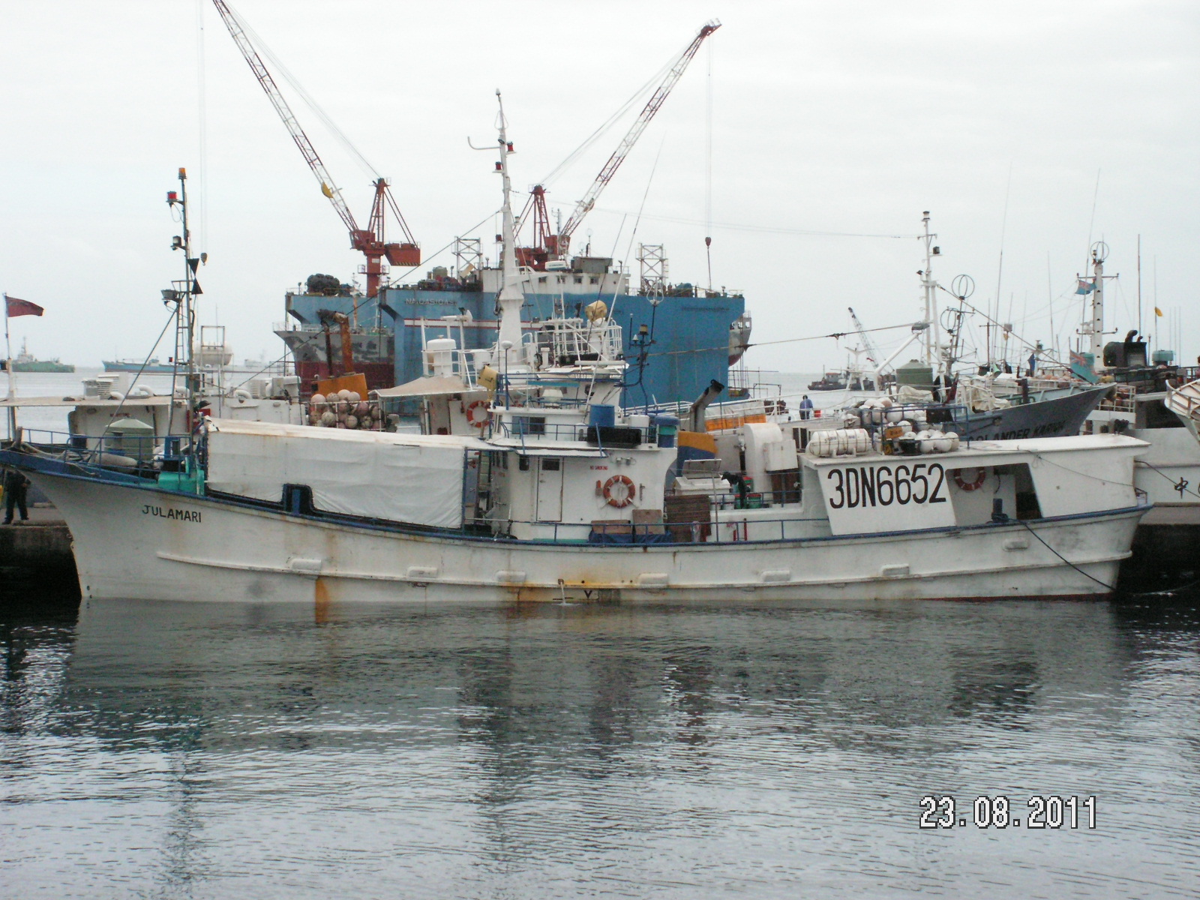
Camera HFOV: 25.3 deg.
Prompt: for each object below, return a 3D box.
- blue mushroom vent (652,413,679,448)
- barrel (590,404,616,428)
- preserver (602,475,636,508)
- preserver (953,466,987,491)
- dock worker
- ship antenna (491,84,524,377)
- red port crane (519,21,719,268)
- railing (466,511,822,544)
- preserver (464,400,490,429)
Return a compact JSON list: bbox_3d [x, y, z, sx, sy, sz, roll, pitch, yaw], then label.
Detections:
[{"bbox_3d":[1.580,-0.453,62.900,0.580,0.800,0.580,0,2,-12],"label":"blue mushroom vent"},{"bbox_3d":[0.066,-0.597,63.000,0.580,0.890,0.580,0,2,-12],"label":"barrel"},{"bbox_3d":[0.455,0.969,62.000,0.755,0.755,0.110,0,2,-12],"label":"preserver"},{"bbox_3d":[8.902,0.598,64.200,0.750,0.750,0.110,0,2,-12],"label":"preserver"},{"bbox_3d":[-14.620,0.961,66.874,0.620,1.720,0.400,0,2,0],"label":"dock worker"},{"bbox_3d":[-2.716,-6.452,78.500,0.920,8.200,0.850,0,2,-12],"label":"ship antenna"},{"bbox_3d":[1.288,-36.293,338.361,30.700,35.000,4.200,1,2,25],"label":"red port crane"},{"bbox_3d":[1.193,1.857,61.467,8.350,0.680,0.100,0,2,-12],"label":"railing"},{"bbox_3d":[-3.412,-1.002,75.300,0.760,0.760,0.110,0,2,-15],"label":"preserver"}]

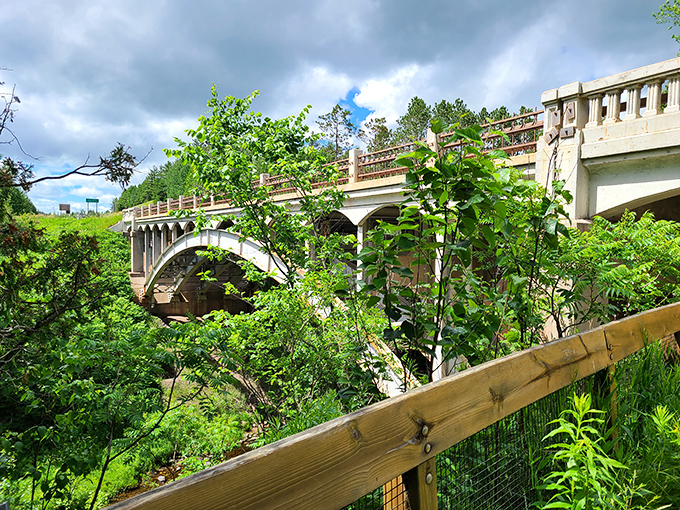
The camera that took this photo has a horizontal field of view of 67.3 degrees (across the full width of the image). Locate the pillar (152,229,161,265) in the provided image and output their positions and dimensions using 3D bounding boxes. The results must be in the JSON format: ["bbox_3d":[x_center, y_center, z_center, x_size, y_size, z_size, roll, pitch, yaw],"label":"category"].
[{"bbox_3d":[-15.556,-0.618,43.200,0.450,3.200,0.400,-1,3,-31],"label":"pillar"}]

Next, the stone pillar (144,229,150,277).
[{"bbox_3d":[-17.340,-0.135,46.100,0.450,4.400,0.400,-1,3,-31],"label":"stone pillar"}]

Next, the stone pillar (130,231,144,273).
[{"bbox_3d":[-19.410,-0.336,49.000,0.950,3.900,1.200,-1,3,-31],"label":"stone pillar"}]

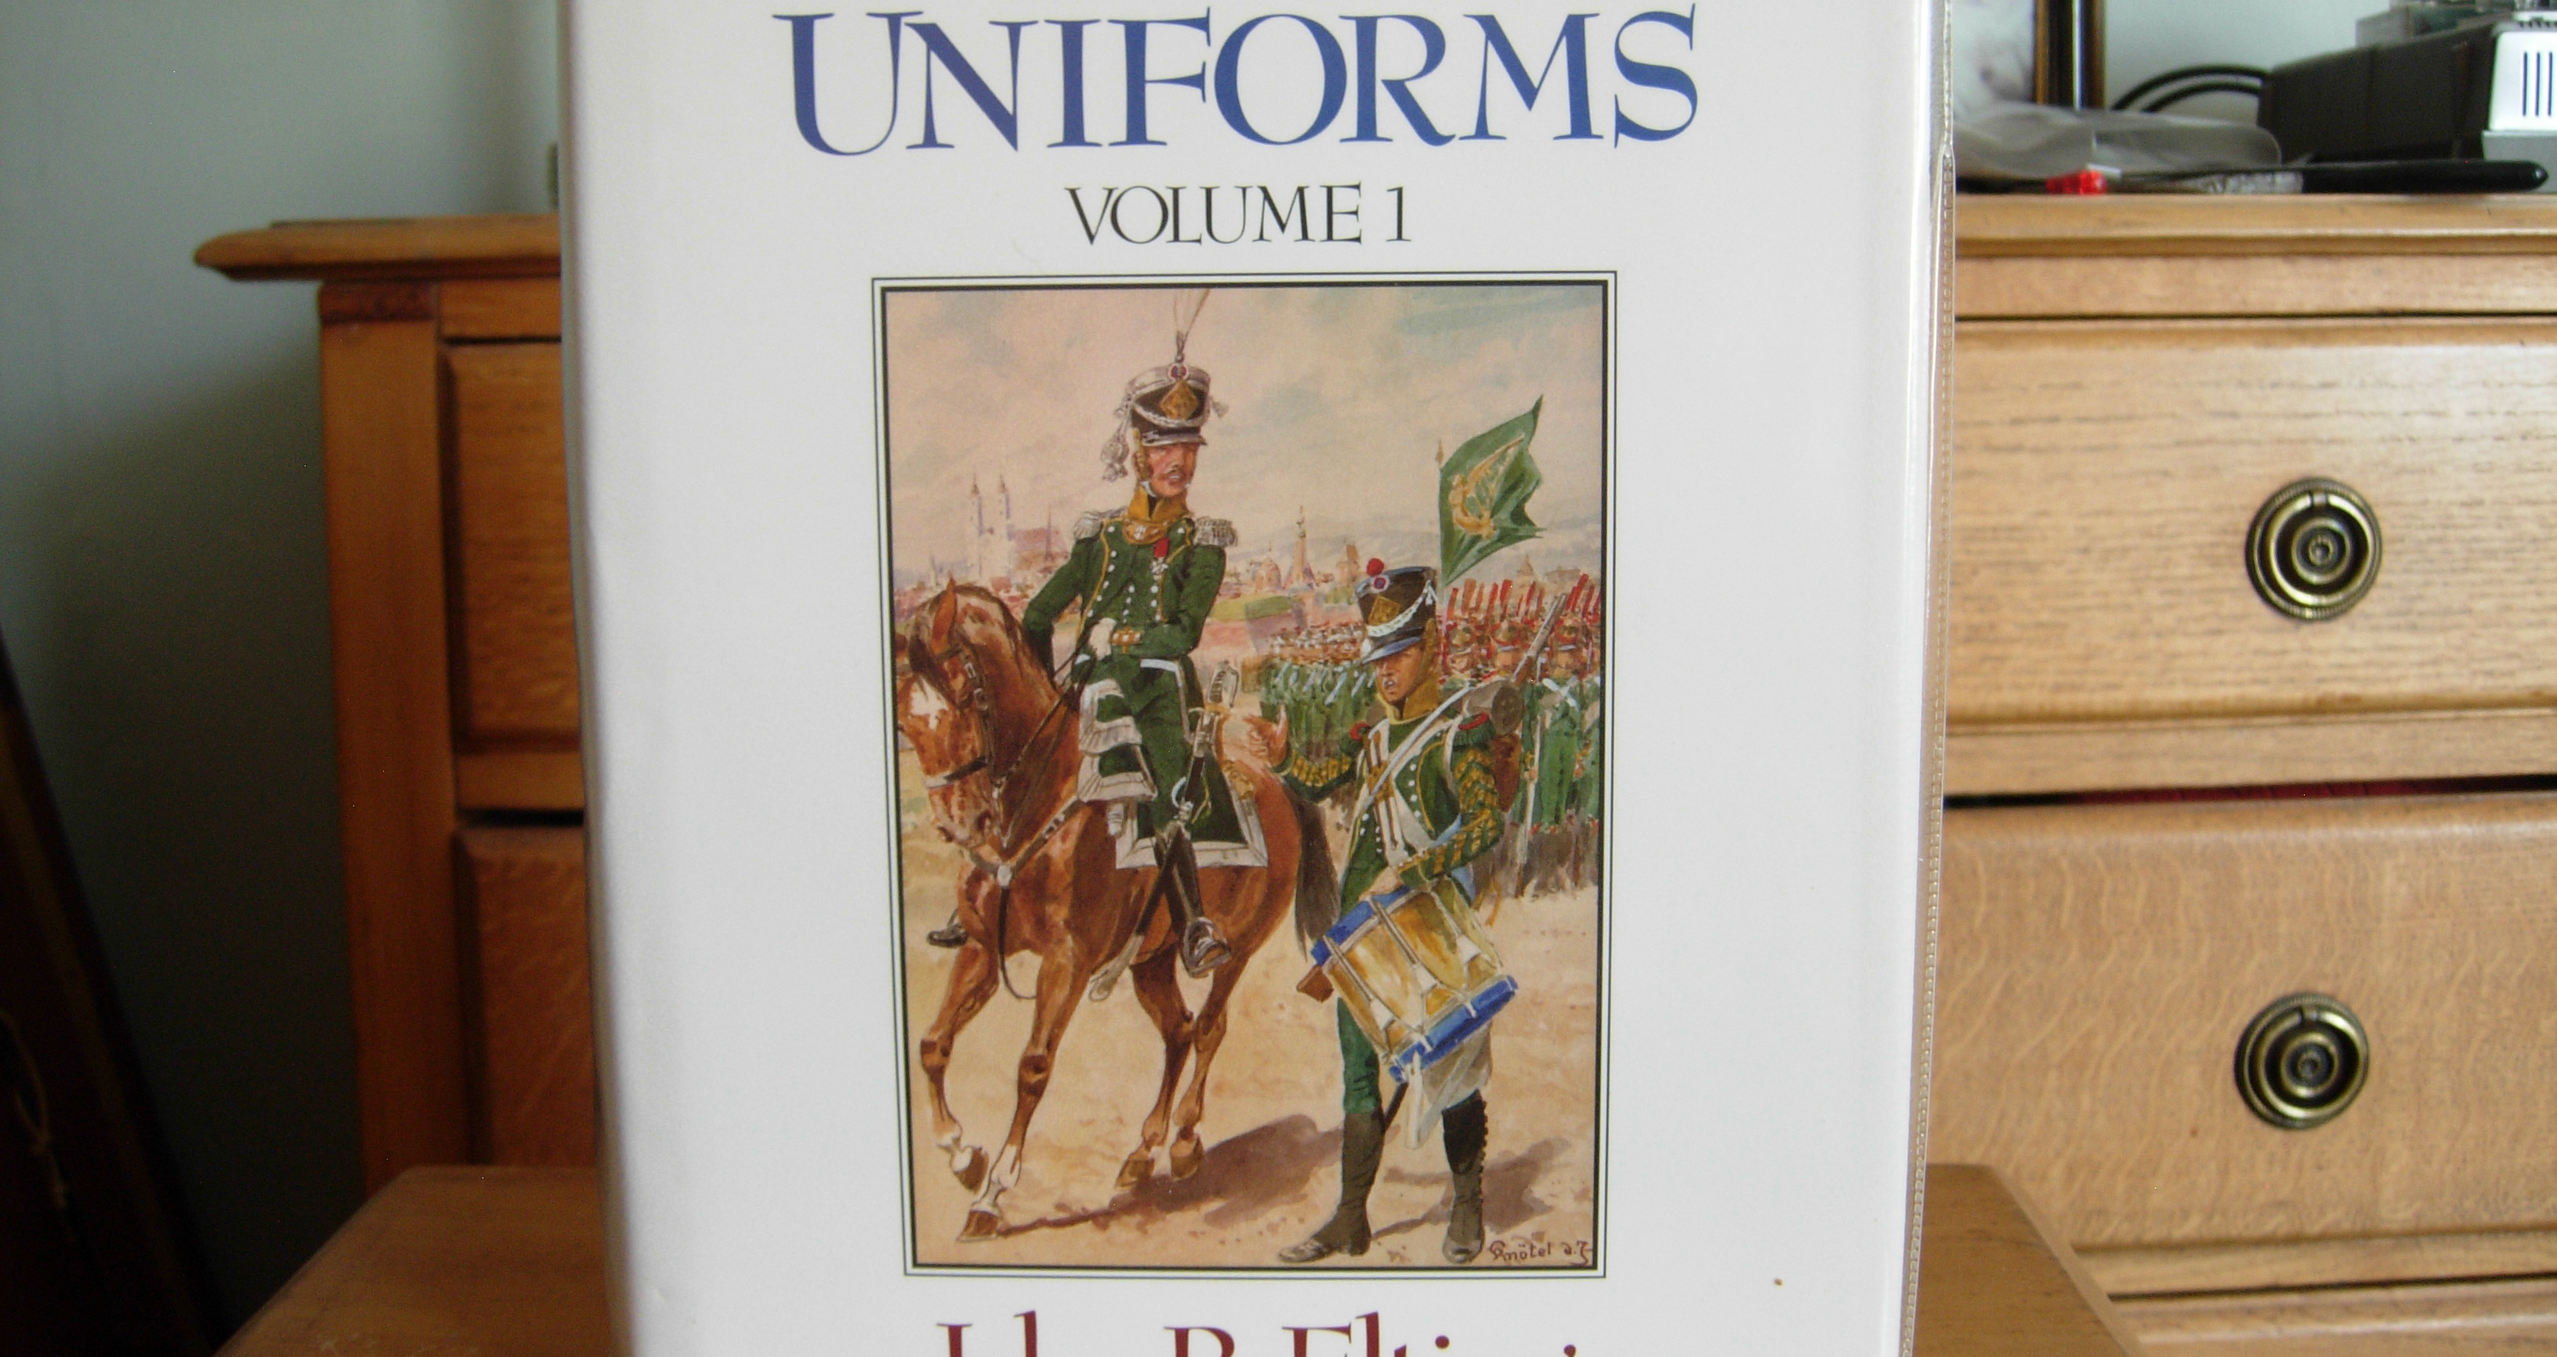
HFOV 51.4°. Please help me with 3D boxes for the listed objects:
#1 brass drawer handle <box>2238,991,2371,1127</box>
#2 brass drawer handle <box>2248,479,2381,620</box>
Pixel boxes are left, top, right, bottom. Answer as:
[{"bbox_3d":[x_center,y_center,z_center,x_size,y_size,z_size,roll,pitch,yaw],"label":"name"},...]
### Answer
[{"bbox_3d":[0.356,0.133,0.922,0.048,0.049,0.015,-1,5,0],"label":"brass drawer handle"},{"bbox_3d":[0.354,-0.044,0.906,0.048,0.049,0.015,-1,5,0],"label":"brass drawer handle"}]

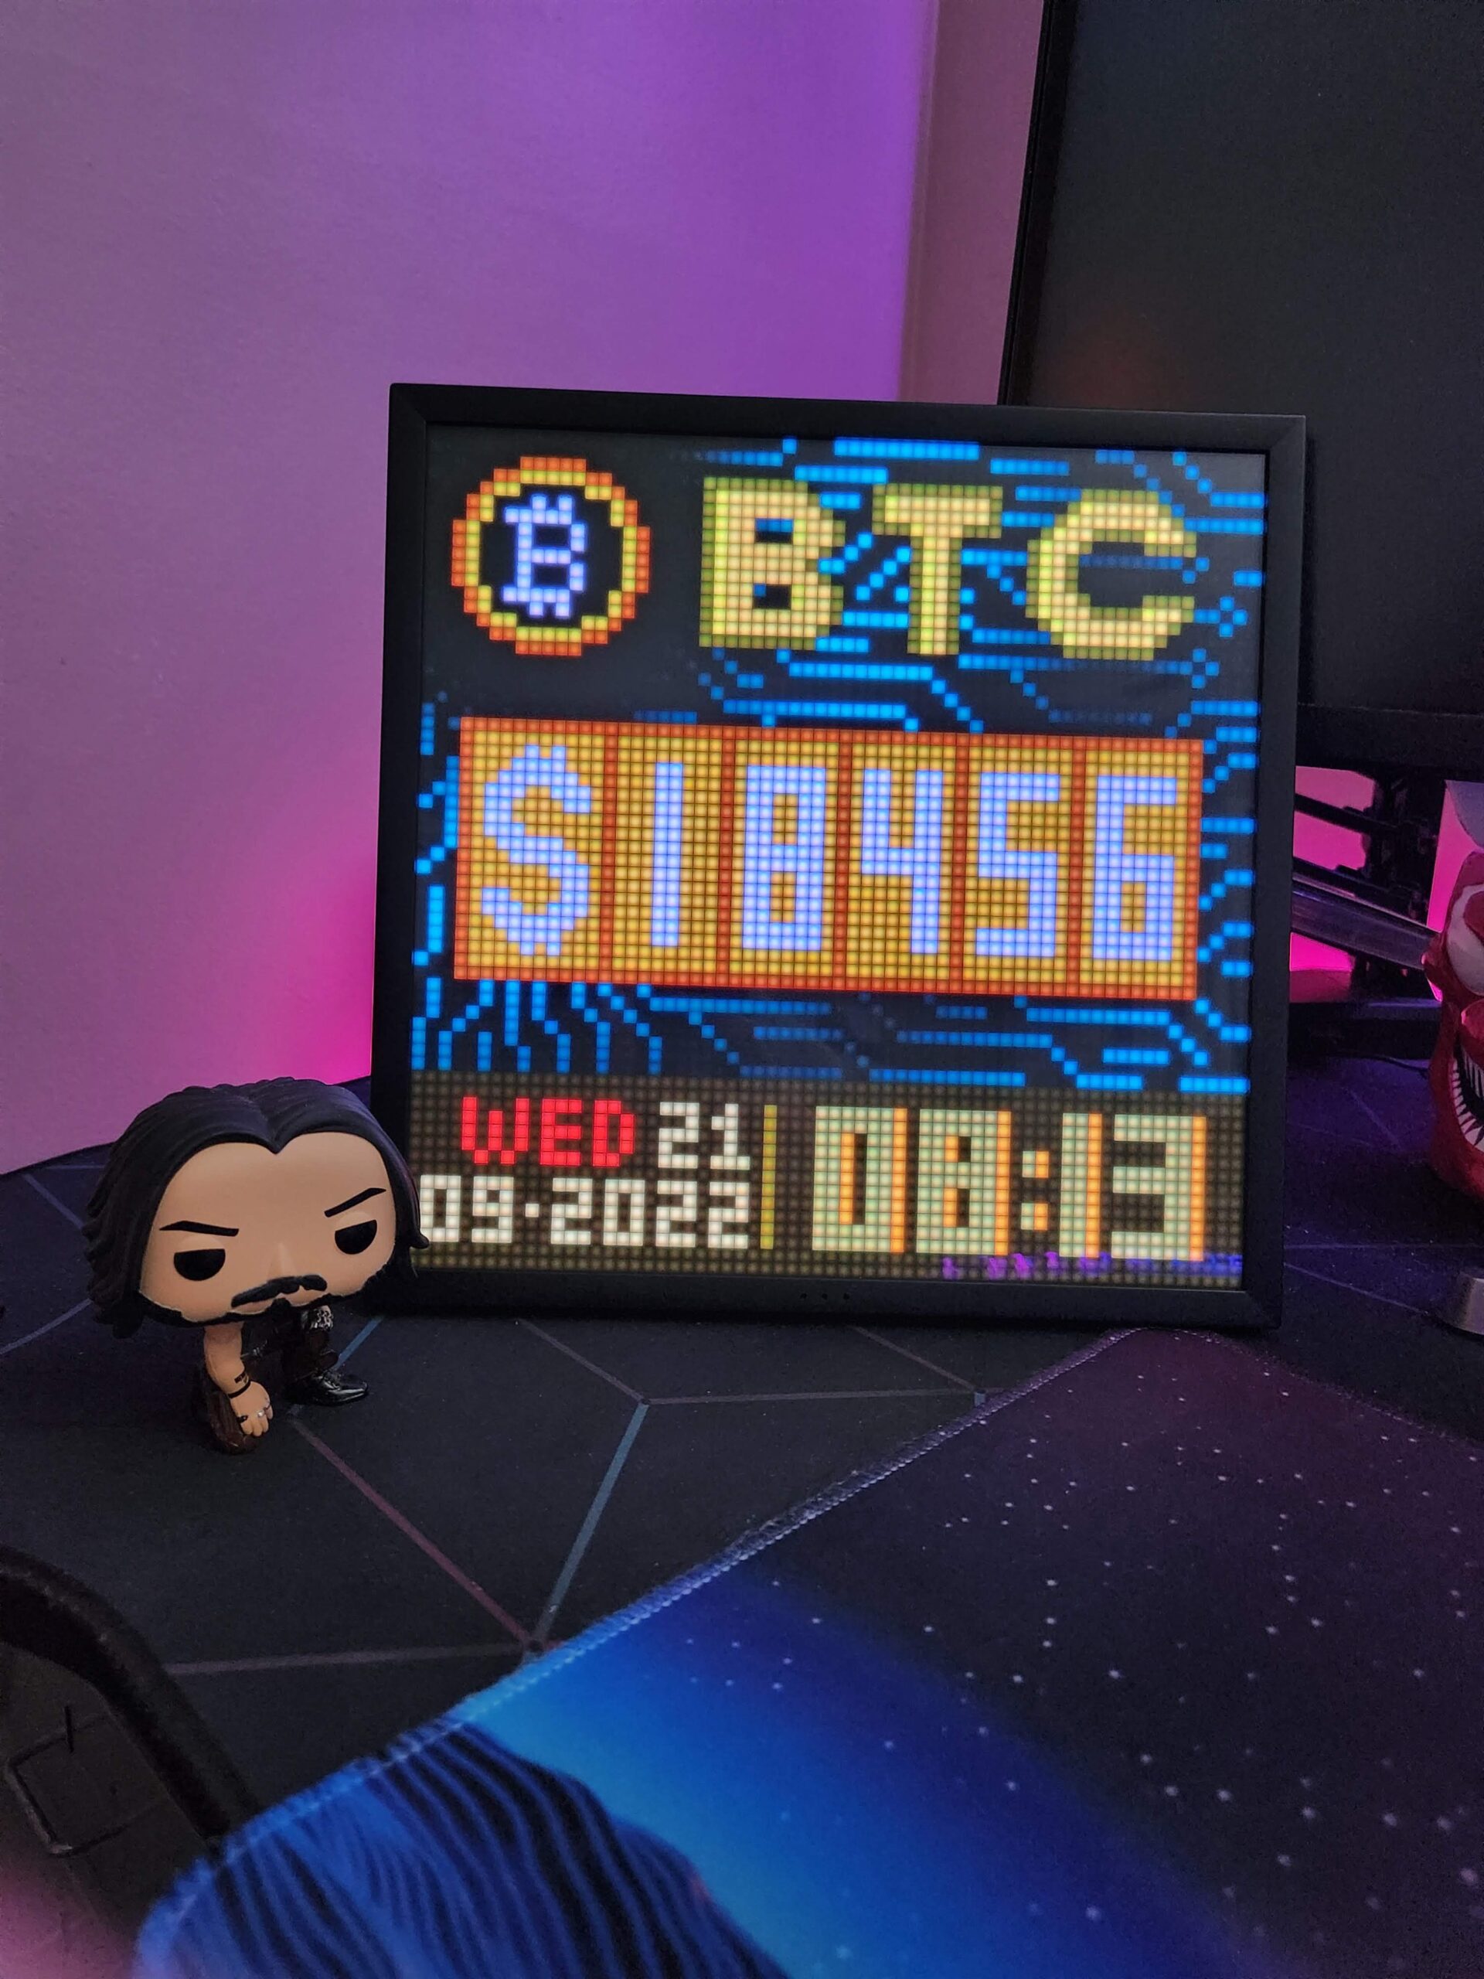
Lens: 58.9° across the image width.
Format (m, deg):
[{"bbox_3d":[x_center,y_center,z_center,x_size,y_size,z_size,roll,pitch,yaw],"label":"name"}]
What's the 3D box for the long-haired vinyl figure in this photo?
[{"bbox_3d":[-0.117,0.064,0.327,0.076,0.078,0.070,-8,20,-29],"label":"long-haired vinyl figure"}]

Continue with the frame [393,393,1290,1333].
[{"bbox_3d":[0.028,-0.036,0.388,0.263,0.263,0.024,1,0,-2],"label":"frame"}]

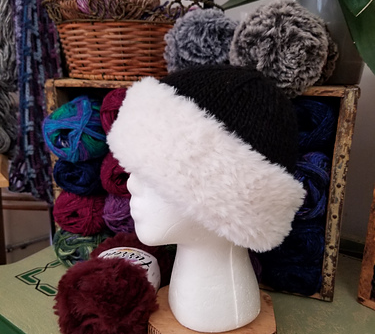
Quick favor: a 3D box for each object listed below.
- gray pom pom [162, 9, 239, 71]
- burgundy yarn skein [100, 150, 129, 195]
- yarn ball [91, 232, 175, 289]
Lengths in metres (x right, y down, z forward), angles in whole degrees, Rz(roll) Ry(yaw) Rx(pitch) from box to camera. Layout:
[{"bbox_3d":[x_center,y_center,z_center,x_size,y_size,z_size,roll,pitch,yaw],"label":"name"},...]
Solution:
[{"bbox_3d":[0.024,-0.210,0.640,0.126,0.118,0.126,-1,13,-10],"label":"gray pom pom"},{"bbox_3d":[-0.118,0.012,0.680,0.085,0.080,0.110,-3,13,-17],"label":"burgundy yarn skein"},{"bbox_3d":[-0.077,0.156,0.555,0.120,0.110,0.120,4,13,14],"label":"yarn ball"}]

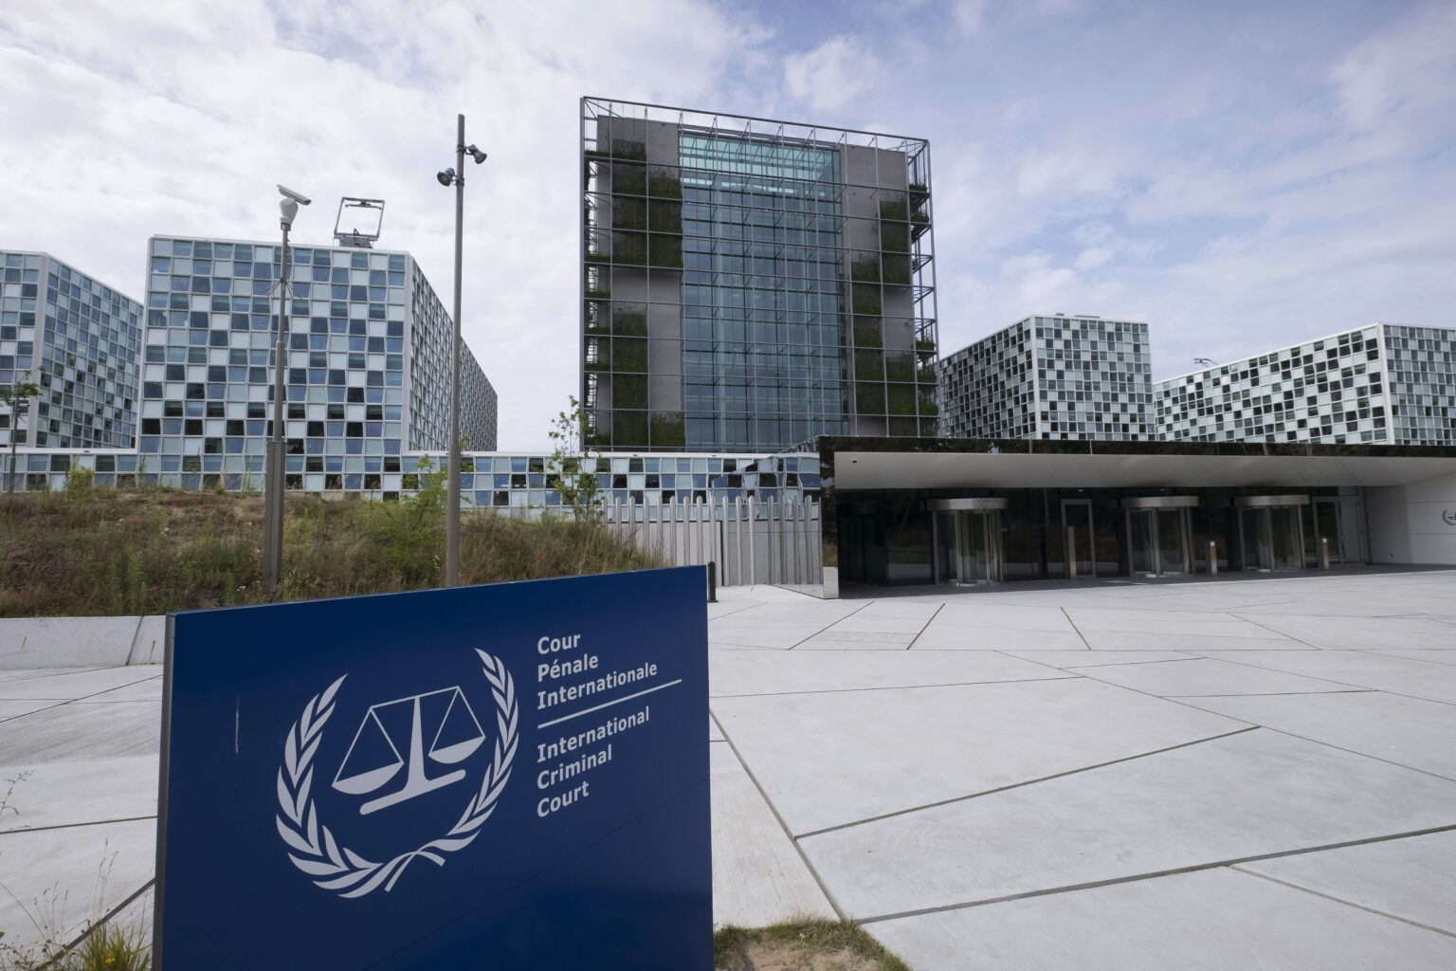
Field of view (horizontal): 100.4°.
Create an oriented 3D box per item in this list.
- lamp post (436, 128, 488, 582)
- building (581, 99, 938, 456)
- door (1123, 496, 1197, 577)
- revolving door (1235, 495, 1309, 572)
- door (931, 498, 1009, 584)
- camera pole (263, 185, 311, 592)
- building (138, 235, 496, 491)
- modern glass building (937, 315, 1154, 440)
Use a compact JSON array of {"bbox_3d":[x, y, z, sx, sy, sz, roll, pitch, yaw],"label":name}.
[{"bbox_3d":[-4.443,-2.284,10.004,0.790,8.183,0.500,0,-4,-12],"label":"lamp post"},{"bbox_3d":[1.170,-15.935,78.438,38.100,43.200,32.000,0,-4,-12],"label":"building"},{"bbox_3d":[13.930,1.644,19.808,2.400,2.450,2.400,0,-4,-12],"label":"door"},{"bbox_3d":[18.321,1.622,20.797,2.400,2.440,2.400,0,-4,-12],"label":"revolving door"},{"bbox_3d":[7.193,1.671,18.269,2.400,2.470,2.400,0,-4,-12],"label":"door"},{"bbox_3d":[-7.047,-1.607,9.703,0.500,6.620,0.330,-1,-4,2],"label":"camera pole"},{"bbox_3d":[-34.497,-4.356,60.994,15.900,21.200,41.000,0,-4,-12],"label":"building"},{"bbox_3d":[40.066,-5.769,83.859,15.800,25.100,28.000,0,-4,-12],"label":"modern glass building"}]

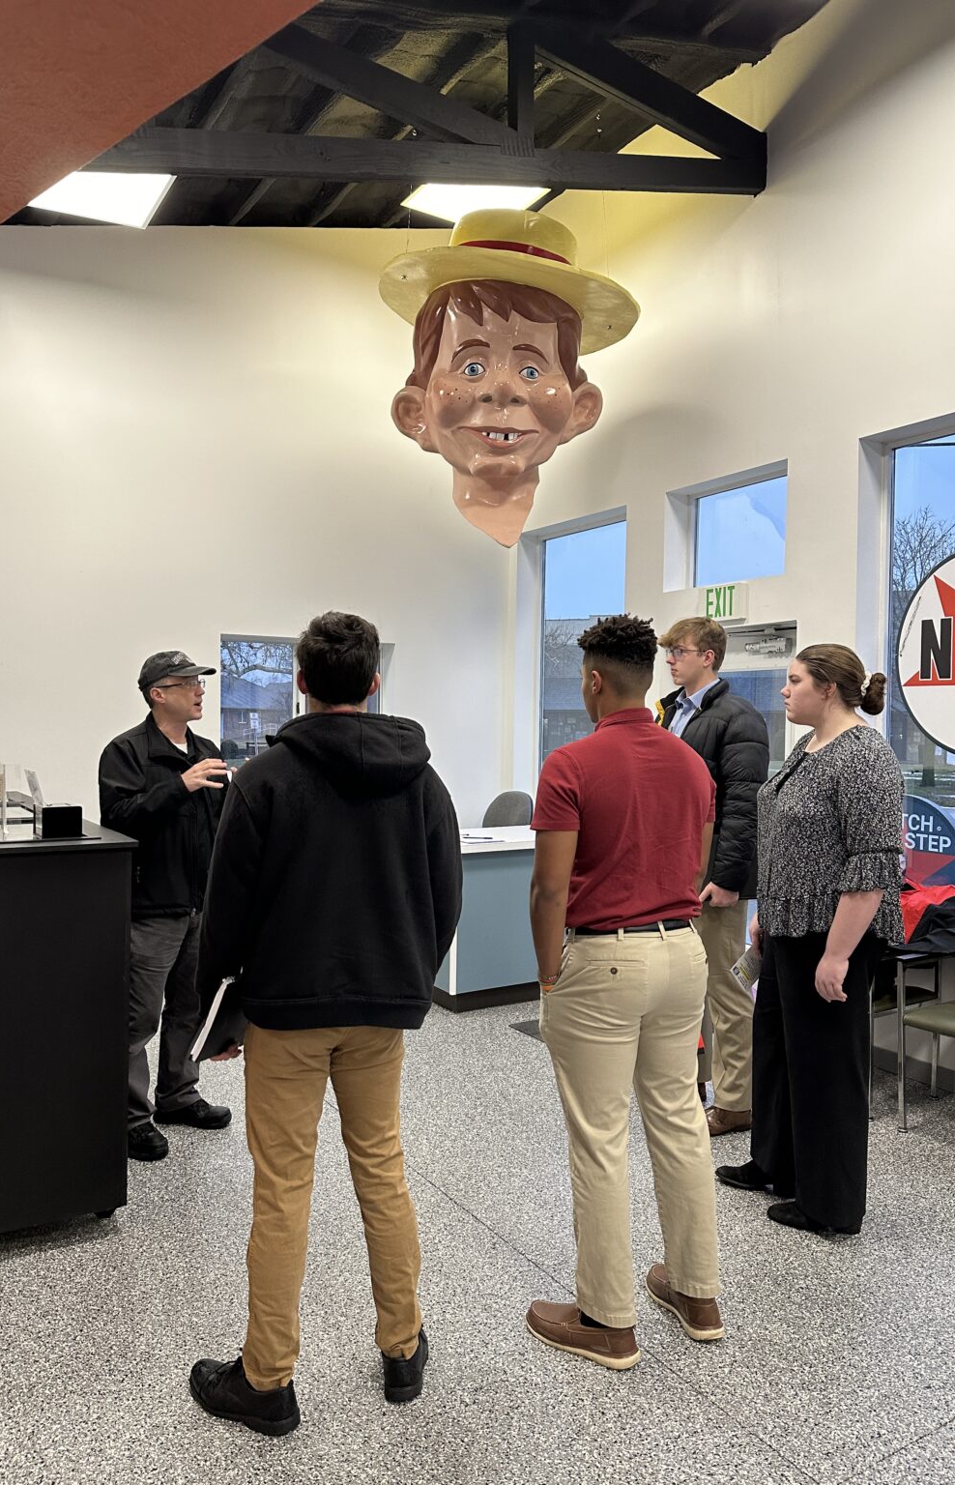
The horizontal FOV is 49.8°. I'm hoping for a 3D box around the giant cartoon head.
[{"bbox_3d":[0.163,-1.781,5.255,1.330,1.700,1.200,1,1,-3],"label":"giant cartoon head"}]

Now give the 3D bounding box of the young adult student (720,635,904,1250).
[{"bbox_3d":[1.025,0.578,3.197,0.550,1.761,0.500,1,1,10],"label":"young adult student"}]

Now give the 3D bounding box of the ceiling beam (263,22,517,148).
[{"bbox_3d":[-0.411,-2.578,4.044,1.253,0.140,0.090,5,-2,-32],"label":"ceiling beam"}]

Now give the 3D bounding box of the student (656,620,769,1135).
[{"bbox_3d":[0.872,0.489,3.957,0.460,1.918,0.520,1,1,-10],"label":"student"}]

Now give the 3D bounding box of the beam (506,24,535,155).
[{"bbox_3d":[0.188,-2.787,4.418,0.092,0.515,0.090,0,1,-32],"label":"beam"}]

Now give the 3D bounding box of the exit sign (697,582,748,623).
[{"bbox_3d":[1.276,-0.722,5.358,0.055,0.195,0.300,0,1,-32],"label":"exit sign"}]

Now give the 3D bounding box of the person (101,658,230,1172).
[{"bbox_3d":[-1.072,0.542,3.652,0.520,1.760,0.560,2,2,30],"label":"person"}]

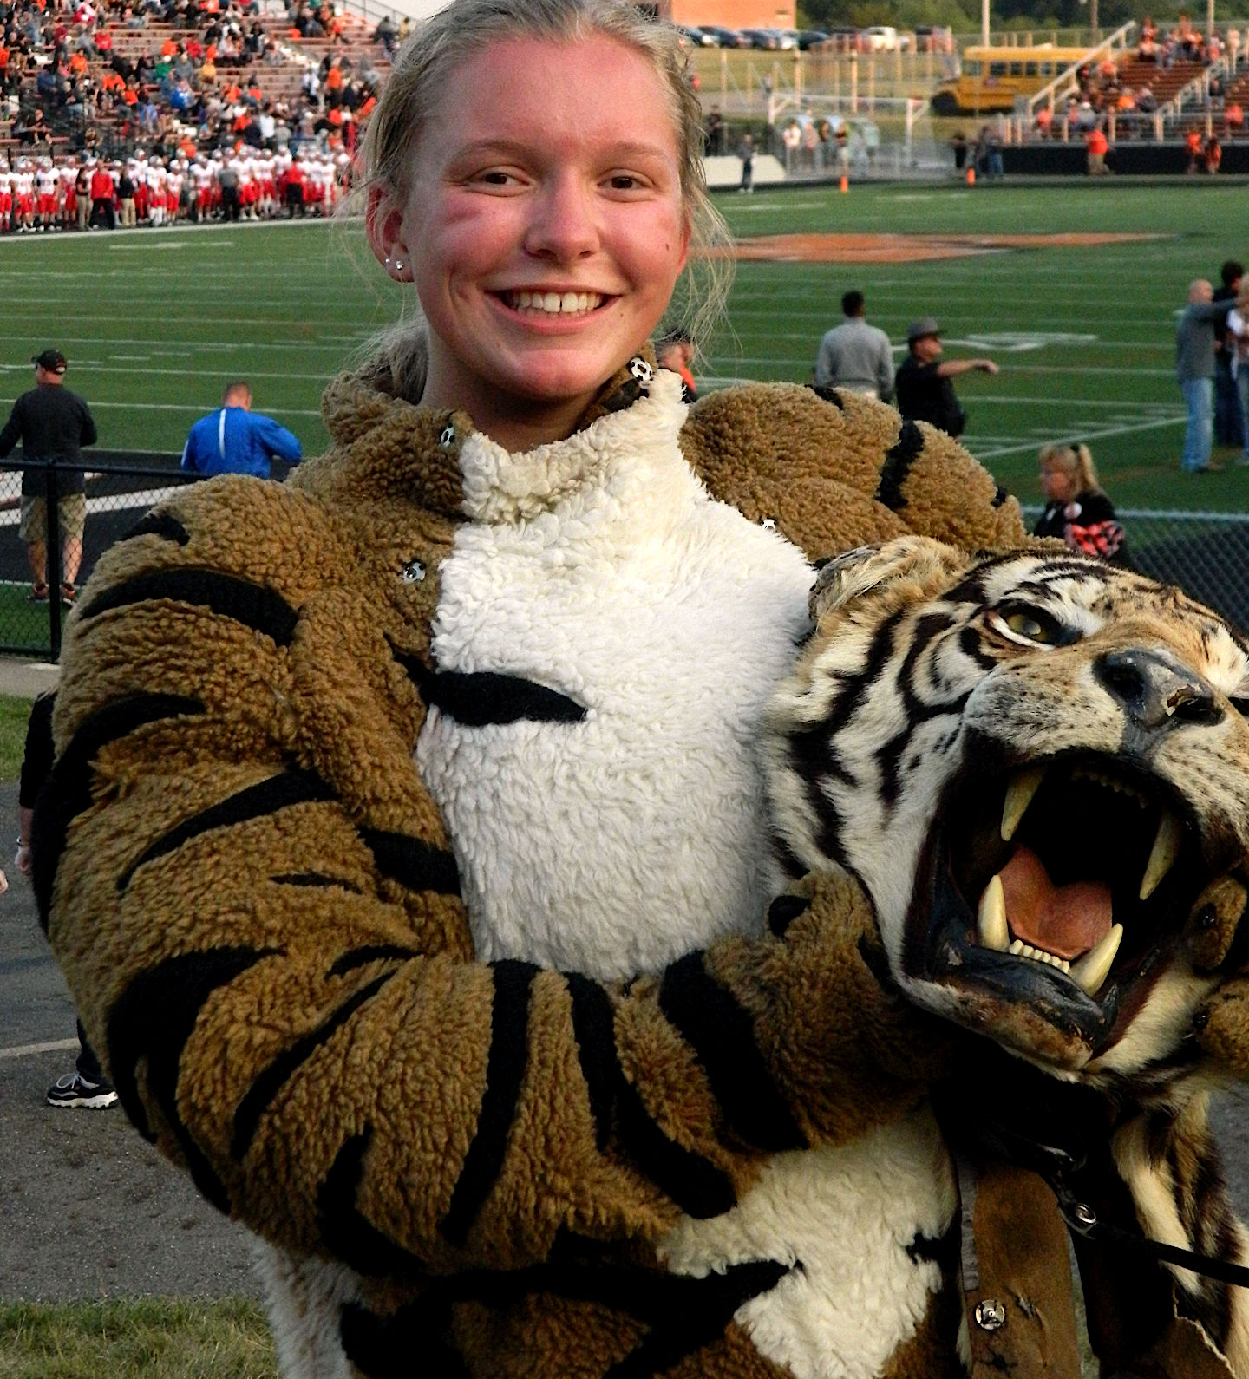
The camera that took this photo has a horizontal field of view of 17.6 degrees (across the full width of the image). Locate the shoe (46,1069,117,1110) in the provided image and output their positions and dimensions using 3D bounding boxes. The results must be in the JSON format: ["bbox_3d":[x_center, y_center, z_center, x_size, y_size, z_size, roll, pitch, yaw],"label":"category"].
[{"bbox_3d":[-1.866,1.376,13.900,0.250,0.115,0.098,-1,8,0],"label":"shoe"}]

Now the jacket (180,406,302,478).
[{"bbox_3d":[-2.294,-1.360,24.200,0.700,0.680,0.380,1,9,14],"label":"jacket"}]

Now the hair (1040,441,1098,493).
[{"bbox_3d":[2.026,-1.007,18.400,0.260,0.235,0.180,-6,10,-34],"label":"hair"}]

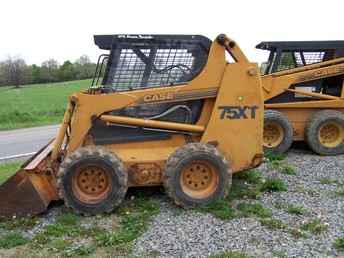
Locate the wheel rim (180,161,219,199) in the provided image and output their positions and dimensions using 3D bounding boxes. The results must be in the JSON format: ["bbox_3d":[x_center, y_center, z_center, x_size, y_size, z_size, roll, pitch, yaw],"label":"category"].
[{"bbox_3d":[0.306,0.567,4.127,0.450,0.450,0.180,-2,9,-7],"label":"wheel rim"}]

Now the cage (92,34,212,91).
[{"bbox_3d":[-0.260,-0.830,4.652,1.368,0.651,0.980,-2,9,-7],"label":"cage"}]

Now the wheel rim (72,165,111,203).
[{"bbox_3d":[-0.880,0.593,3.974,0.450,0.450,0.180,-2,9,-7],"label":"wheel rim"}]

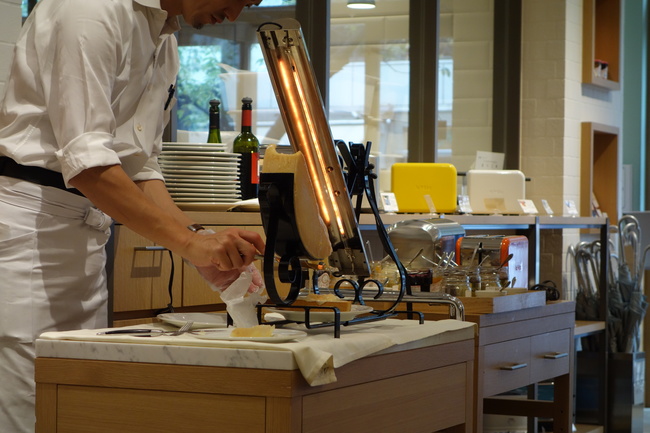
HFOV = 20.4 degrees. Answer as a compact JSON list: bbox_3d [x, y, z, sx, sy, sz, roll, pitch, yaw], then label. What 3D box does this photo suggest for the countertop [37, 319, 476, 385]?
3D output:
[{"bbox_3d":[-0.099,0.250,3.705,0.524,0.035,0.984,1,0,24],"label":"countertop"}]

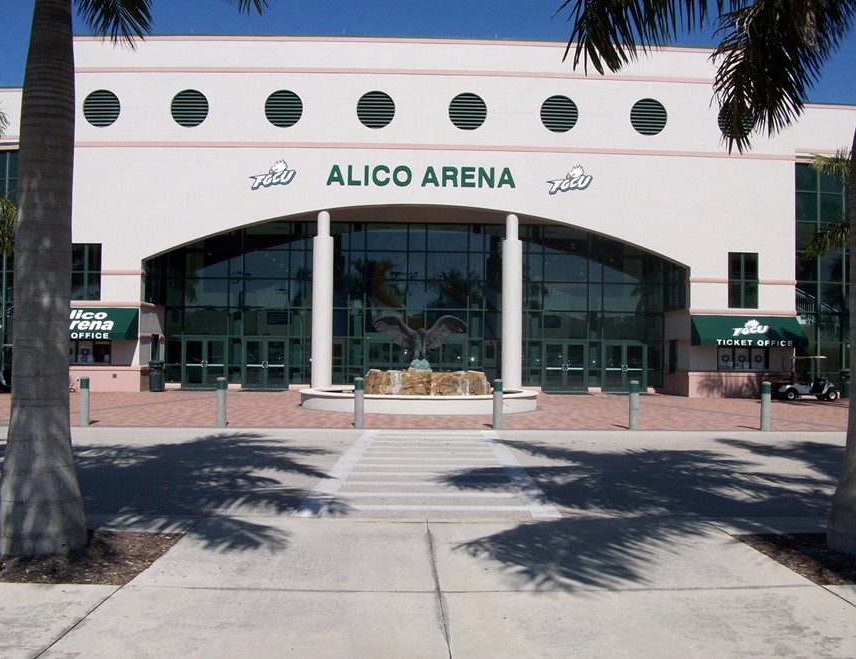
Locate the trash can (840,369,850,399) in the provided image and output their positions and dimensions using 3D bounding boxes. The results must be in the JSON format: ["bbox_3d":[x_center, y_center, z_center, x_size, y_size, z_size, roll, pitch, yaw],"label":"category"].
[{"bbox_3d":[17.244,2.235,35.500,0.580,1.180,0.580,1,-1,0],"label":"trash can"}]

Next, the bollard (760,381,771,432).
[{"bbox_3d":[7.519,1.735,19.229,0.205,1.080,0.205,1,-1,0],"label":"bollard"}]

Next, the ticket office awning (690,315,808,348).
[{"bbox_3d":[12.400,0.085,33.187,4.100,1.220,1.150,1,-1,-4],"label":"ticket office awning"}]

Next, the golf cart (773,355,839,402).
[{"bbox_3d":[14.801,1.903,33.975,2.330,1.750,1.200,1,-2,-2],"label":"golf cart"}]

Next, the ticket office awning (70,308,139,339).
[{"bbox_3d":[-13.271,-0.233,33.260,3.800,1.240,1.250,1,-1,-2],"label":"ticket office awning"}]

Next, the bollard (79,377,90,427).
[{"bbox_3d":[-7.550,1.567,18.949,0.205,1.080,0.205,1,-1,0],"label":"bollard"}]

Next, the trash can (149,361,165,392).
[{"bbox_3d":[-10.857,1.891,34.595,0.600,1.200,0.600,1,-2,-2],"label":"trash can"}]

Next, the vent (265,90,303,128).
[{"bbox_3d":[-5.718,-8.754,34.323,1.520,1.520,0.200,1,-1,0],"label":"vent"}]

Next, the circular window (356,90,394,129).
[{"bbox_3d":[-2.074,-8.778,34.466,1.510,1.510,0.200,1,-1,-2],"label":"circular window"}]

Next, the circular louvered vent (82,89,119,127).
[{"bbox_3d":[-12.940,-8.740,34.114,1.495,1.495,0.200,1,-1,-2],"label":"circular louvered vent"}]

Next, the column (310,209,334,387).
[{"bbox_3d":[-4.223,-1.115,34.592,0.800,7.300,0.800,1,-2,-2],"label":"column"}]

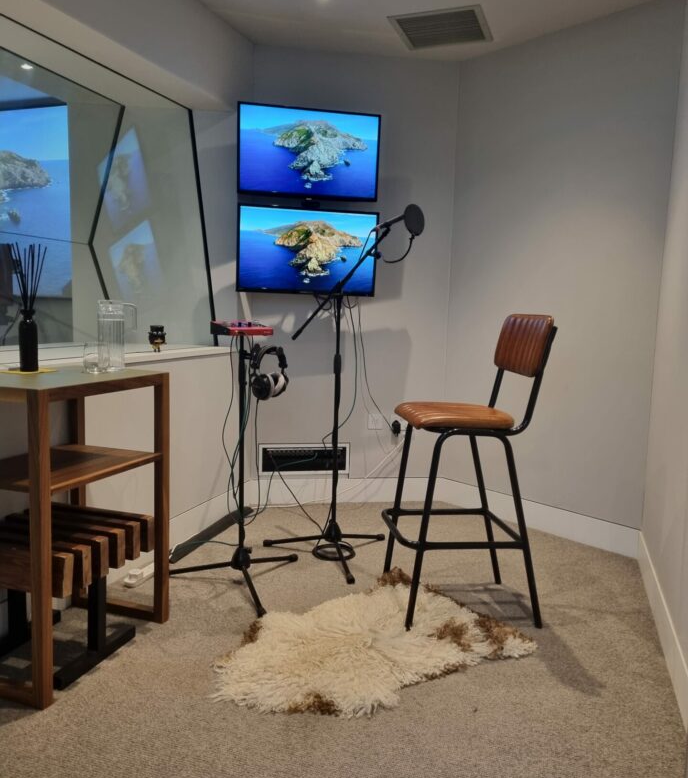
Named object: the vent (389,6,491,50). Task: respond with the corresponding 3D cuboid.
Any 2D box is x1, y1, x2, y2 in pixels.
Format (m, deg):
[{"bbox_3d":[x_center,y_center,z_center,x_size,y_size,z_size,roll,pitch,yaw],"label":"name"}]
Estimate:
[{"bbox_3d":[0.469,-1.713,3.263,0.424,0.030,0.420,4,7,20],"label":"vent"}]

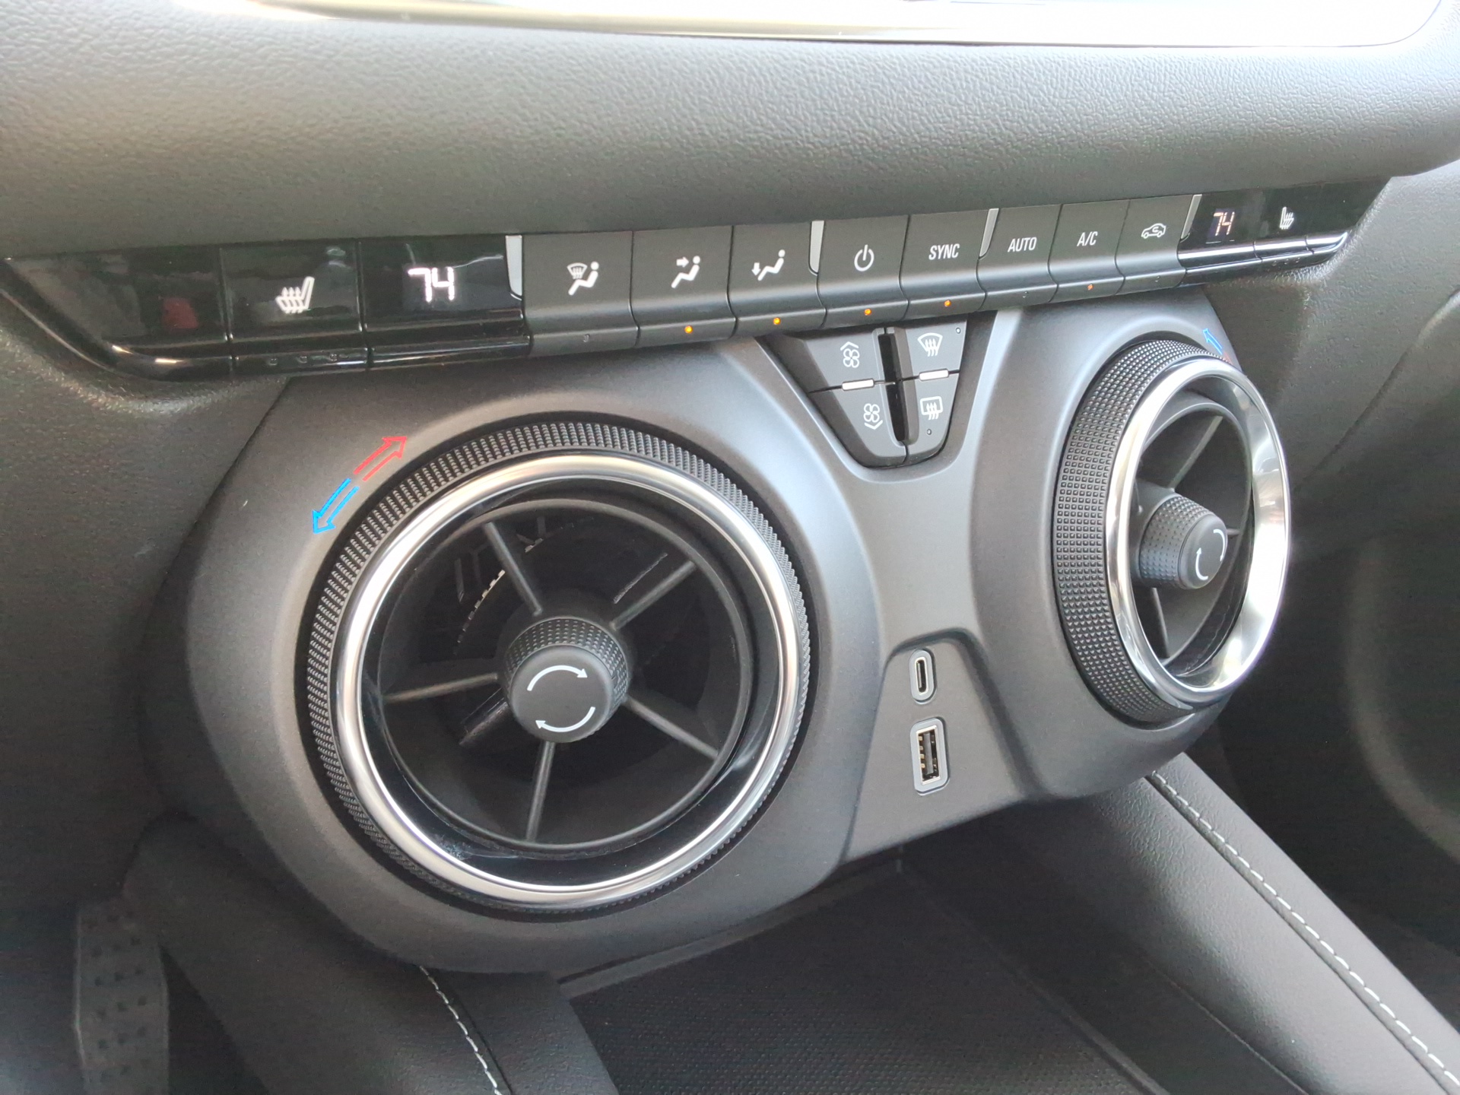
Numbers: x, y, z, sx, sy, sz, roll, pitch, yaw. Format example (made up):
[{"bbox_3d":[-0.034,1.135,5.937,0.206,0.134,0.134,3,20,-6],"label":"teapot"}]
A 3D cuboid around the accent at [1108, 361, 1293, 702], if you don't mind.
[{"bbox_3d":[0.125,-0.004,0.316,0.091,0.091,0.012,-17,11,-37],"label":"accent"}]

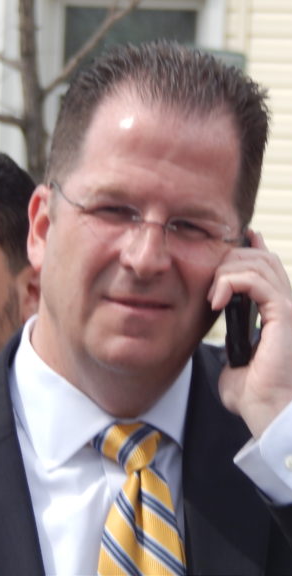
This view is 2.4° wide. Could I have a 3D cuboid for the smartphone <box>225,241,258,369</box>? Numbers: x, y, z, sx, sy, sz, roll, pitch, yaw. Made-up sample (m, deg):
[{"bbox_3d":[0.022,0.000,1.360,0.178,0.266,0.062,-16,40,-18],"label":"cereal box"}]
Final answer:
[{"bbox_3d":[0.074,0.008,5.530,0.016,0.108,0.056,-1,-19,13],"label":"smartphone"}]

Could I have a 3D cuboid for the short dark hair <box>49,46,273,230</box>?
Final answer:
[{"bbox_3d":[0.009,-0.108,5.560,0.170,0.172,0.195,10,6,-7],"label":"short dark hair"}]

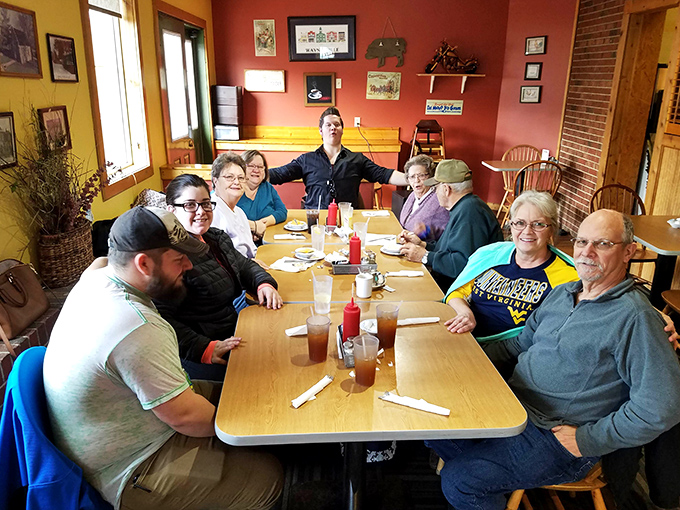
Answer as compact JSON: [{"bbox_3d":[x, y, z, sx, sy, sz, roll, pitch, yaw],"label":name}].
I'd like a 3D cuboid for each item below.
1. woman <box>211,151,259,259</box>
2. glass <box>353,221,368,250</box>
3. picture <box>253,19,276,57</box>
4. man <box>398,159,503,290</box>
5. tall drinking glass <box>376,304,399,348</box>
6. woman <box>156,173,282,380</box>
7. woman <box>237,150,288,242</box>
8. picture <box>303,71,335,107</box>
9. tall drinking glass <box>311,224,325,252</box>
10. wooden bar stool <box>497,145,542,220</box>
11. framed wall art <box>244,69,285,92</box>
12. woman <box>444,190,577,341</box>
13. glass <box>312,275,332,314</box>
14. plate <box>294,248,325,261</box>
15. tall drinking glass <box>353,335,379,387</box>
[{"bbox_3d":[-0.477,0.099,2.949,0.740,1.320,0.500,11,21,28],"label":"woman"},{"bbox_3d":[0.124,-0.107,3.050,0.085,0.153,0.085,0,19,-3],"label":"glass"},{"bbox_3d":[-0.904,-2.635,6.213,0.254,0.403,0.015,-1,18,-4],"label":"picture"},{"bbox_3d":[0.634,0.096,2.969,0.720,1.270,0.580,2,18,6],"label":"man"},{"bbox_3d":[0.177,0.273,1.927,0.085,0.155,0.085,0,19,-3],"label":"tall drinking glass"},{"bbox_3d":[-0.470,0.351,2.158,0.750,1.350,0.560,9,20,24],"label":"woman"},{"bbox_3d":[-0.506,-0.138,3.776,0.500,1.240,0.720,-17,25,-42],"label":"woman"},{"bbox_3d":[-0.262,-2.177,6.759,0.410,0.420,0.030,0,19,-3],"label":"picture"},{"bbox_3d":[-0.124,-0.092,2.928,0.081,0.148,0.081,-1,18,-4],"label":"tall drinking glass"},{"bbox_3d":[2.269,-0.847,6.393,0.520,0.950,0.560,3,18,8],"label":"wooden bar stool"},{"bbox_3d":[-0.982,-2.275,6.695,0.535,0.270,0.025,0,19,-3],"label":"framed wall art"},{"bbox_3d":[0.680,0.408,2.041,0.600,1.260,0.720,18,25,42],"label":"woman"},{"bbox_3d":[-0.069,0.169,2.139,0.081,0.148,0.081,-1,18,-4],"label":"glass"},{"bbox_3d":[-0.171,-0.002,2.924,0.180,0.026,0.180,0,19,-3],"label":"plate"},{"bbox_3d":[0.082,0.340,1.623,0.081,0.148,0.081,-1,18,-4],"label":"tall drinking glass"}]

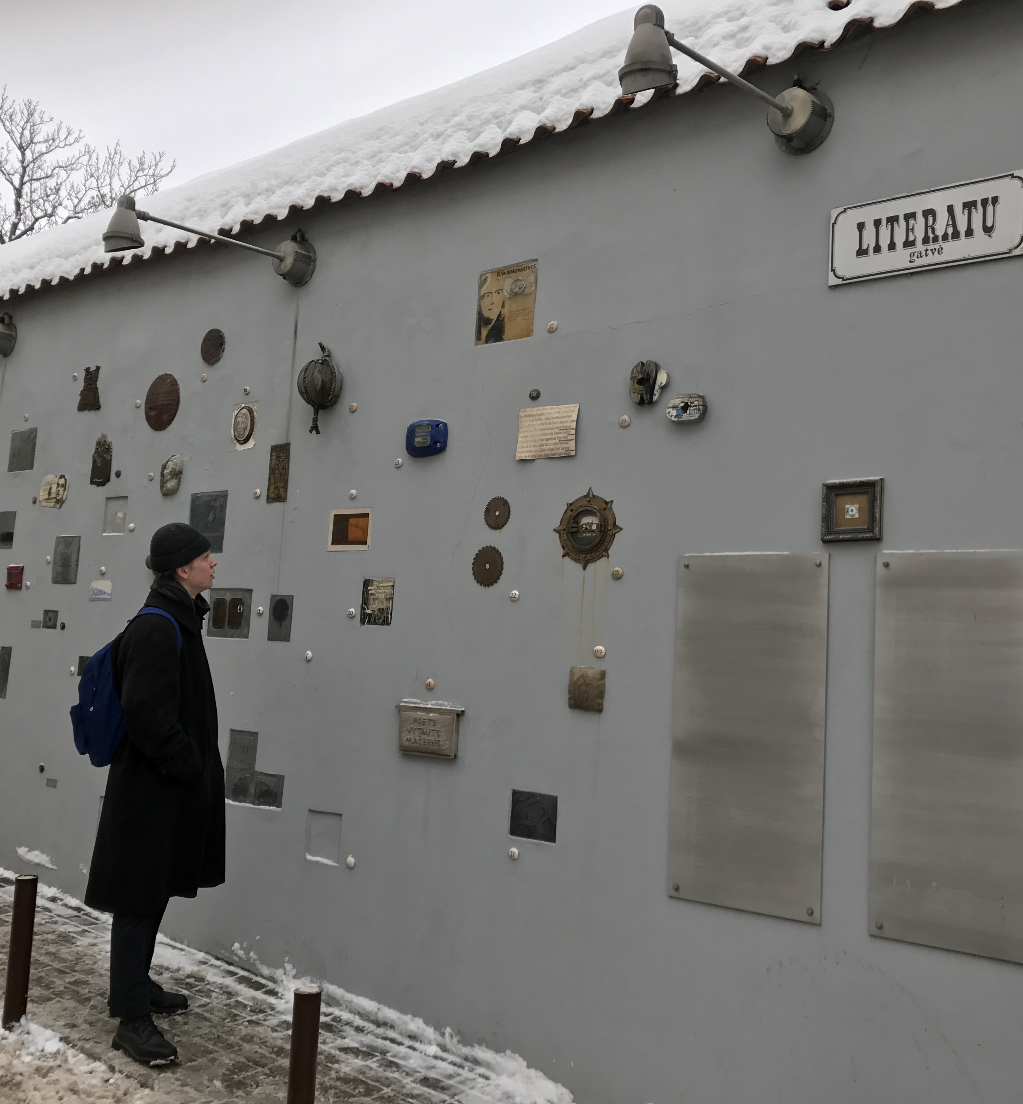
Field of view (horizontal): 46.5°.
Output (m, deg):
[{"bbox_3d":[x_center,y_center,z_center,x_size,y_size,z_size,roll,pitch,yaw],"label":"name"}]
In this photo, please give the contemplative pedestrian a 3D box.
[{"bbox_3d":[-1.240,0.819,4.273,0.480,1.800,0.500,3,-5,-5],"label":"contemplative pedestrian"}]

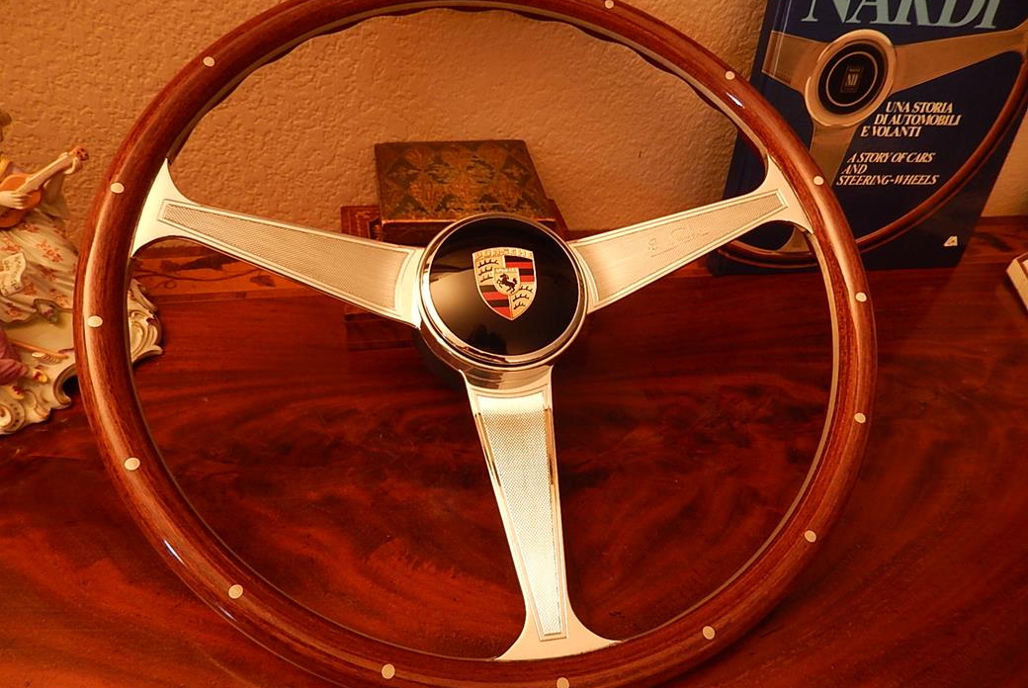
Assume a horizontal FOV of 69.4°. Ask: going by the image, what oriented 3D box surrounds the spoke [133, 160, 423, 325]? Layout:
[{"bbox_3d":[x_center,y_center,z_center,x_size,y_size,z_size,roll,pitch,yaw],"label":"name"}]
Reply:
[{"bbox_3d":[-0.117,-0.050,0.390,0.143,0.010,0.056,16,67,-17],"label":"spoke"}]

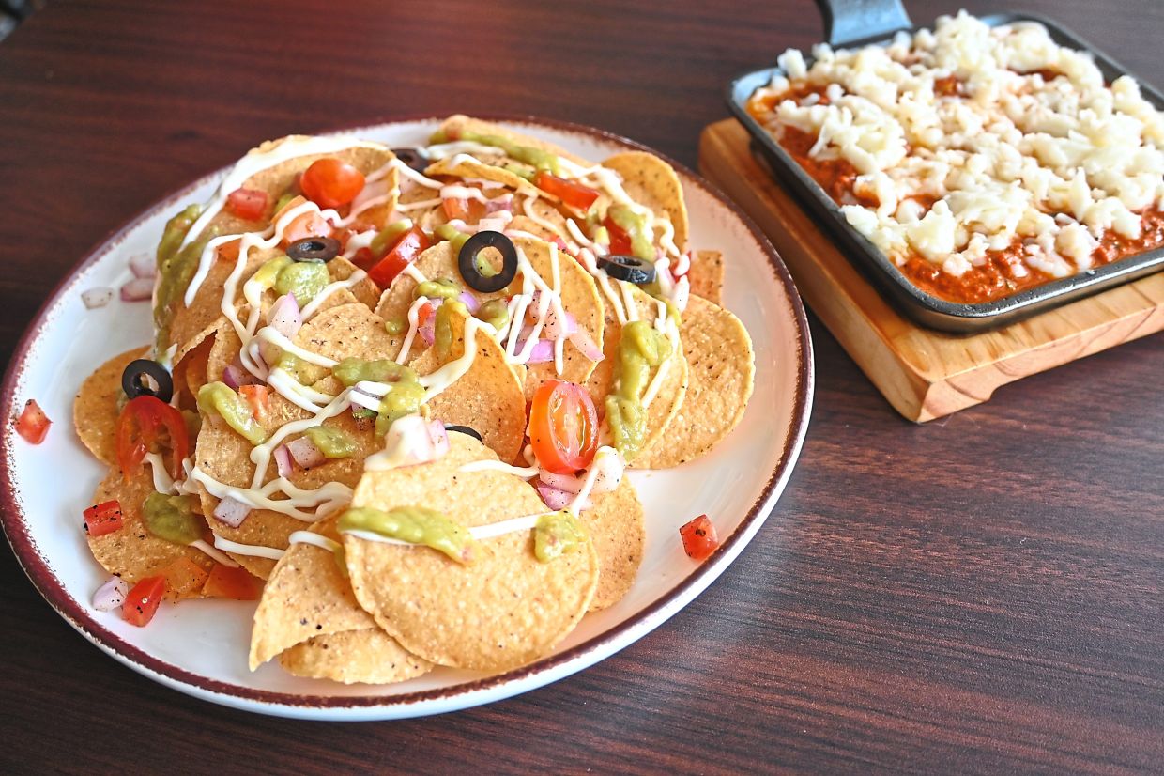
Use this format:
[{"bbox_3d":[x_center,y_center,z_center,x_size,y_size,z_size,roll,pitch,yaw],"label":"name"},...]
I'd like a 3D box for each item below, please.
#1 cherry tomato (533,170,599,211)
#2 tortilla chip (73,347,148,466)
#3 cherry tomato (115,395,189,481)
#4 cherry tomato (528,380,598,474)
[{"bbox_3d":[-0.006,-0.067,0.348,0.024,0.012,0.017,16,19,-5],"label":"cherry tomato"},{"bbox_3d":[-0.138,0.005,0.329,0.064,0.007,0.064,18,43,0],"label":"tortilla chip"},{"bbox_3d":[-0.135,0.017,0.305,0.023,0.011,0.027,5,72,-15],"label":"cherry tomato"},{"bbox_3d":[-0.008,0.012,0.285,0.013,0.027,0.024,-12,0,42],"label":"cherry tomato"}]

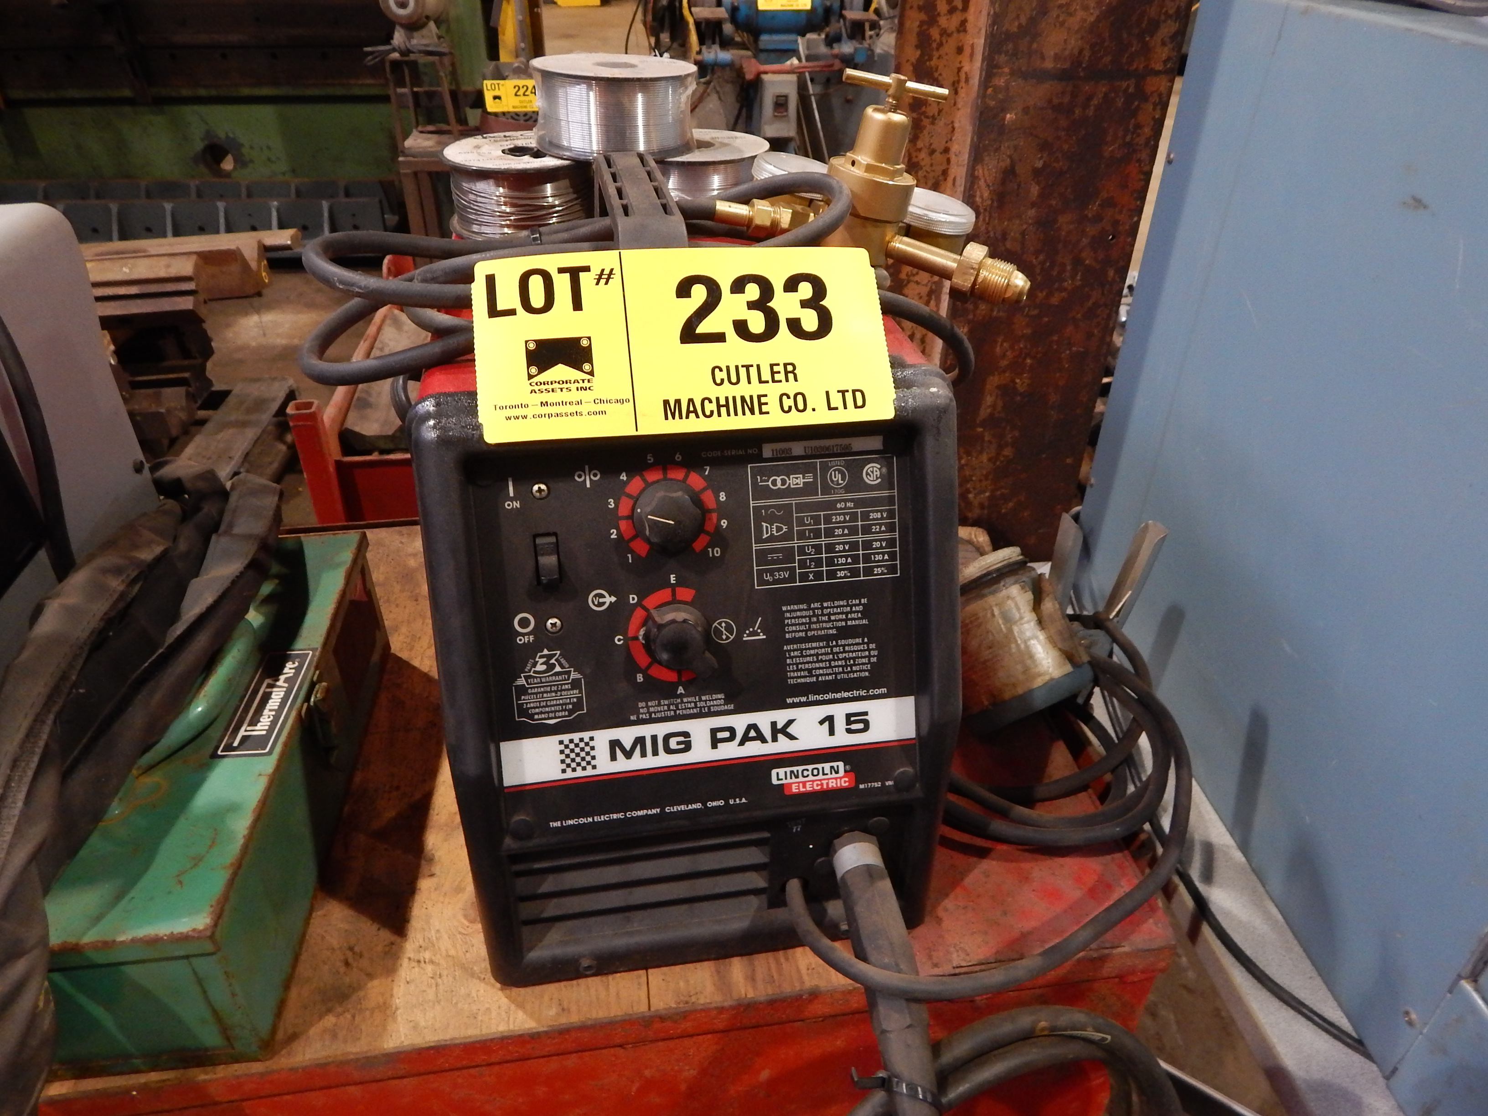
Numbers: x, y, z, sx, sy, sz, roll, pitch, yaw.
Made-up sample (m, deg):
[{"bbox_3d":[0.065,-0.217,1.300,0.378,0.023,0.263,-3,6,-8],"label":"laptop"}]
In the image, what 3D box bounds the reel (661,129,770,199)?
[{"bbox_3d":[-0.033,-0.257,0.650,0.101,0.046,0.101,-4,35,-7],"label":"reel"}]

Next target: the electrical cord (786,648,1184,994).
[{"bbox_3d":[0.162,0.155,0.597,0.280,0.090,0.235,-4,35,-7],"label":"electrical cord"}]

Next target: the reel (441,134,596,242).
[{"bbox_3d":[-0.147,-0.243,0.625,0.102,0.047,0.102,-4,35,-7],"label":"reel"}]

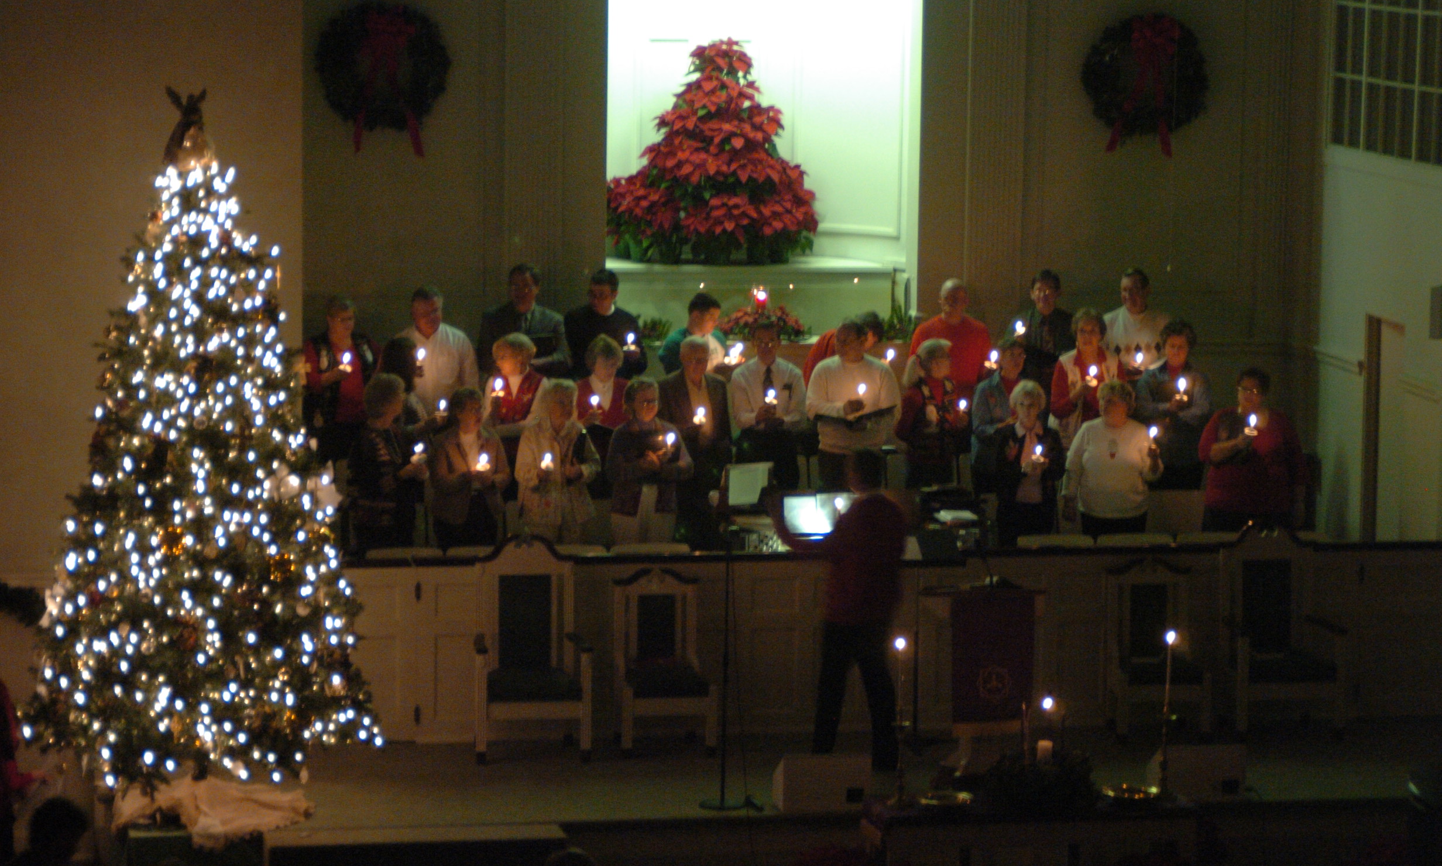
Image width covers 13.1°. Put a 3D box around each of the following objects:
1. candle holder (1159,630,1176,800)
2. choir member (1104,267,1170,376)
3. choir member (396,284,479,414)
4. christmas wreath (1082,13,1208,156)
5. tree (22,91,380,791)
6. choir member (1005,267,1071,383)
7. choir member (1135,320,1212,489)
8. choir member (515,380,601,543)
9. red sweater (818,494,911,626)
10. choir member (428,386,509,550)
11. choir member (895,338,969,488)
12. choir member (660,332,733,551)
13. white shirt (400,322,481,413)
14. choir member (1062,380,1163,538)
[{"bbox_3d":[2.328,1.464,32.700,0.080,0.860,0.080,0,7,-13],"label":"candle holder"},{"bbox_3d":[2.514,-0.136,38.243,0.500,1.760,0.420,1,7,3],"label":"choir member"},{"bbox_3d":[-1.685,0.001,37.011,0.530,1.730,0.380,1,7,0],"label":"choir member"},{"bbox_3d":[2.627,-2.174,39.007,0.770,0.880,0.180,-1,7,-13],"label":"christmas wreath"},{"bbox_3d":[-2.676,-0.014,32.300,1.820,3.500,1.820,-1,7,-15],"label":"tree"},{"bbox_3d":[1.957,-0.135,38.999,0.480,1.730,0.420,1,7,-2],"label":"choir member"},{"bbox_3d":[2.664,0.150,37.215,0.470,1.650,0.430,1,7,0],"label":"choir member"},{"bbox_3d":[-0.941,0.505,35.780,0.500,1.630,0.420,-1,7,-18],"label":"choir member"},{"bbox_3d":[0.789,0.698,34.900,0.520,0.720,0.360,1,7,-2],"label":"red sweater"},{"bbox_3d":[-1.488,0.558,36.494,0.500,1.630,0.450,-1,7,-15],"label":"choir member"},{"bbox_3d":[1.228,0.243,36.884,0.440,1.600,0.410,-3,8,-27],"label":"choir member"},{"bbox_3d":[-0.164,0.298,36.693,0.500,1.730,0.420,0,7,-10],"label":"choir member"},{"bbox_3d":[-1.674,-0.319,37.013,0.520,0.660,0.330,1,7,0],"label":"white shirt"},{"bbox_3d":[2.265,0.488,36.637,0.590,1.610,0.440,1,7,-2],"label":"choir member"}]

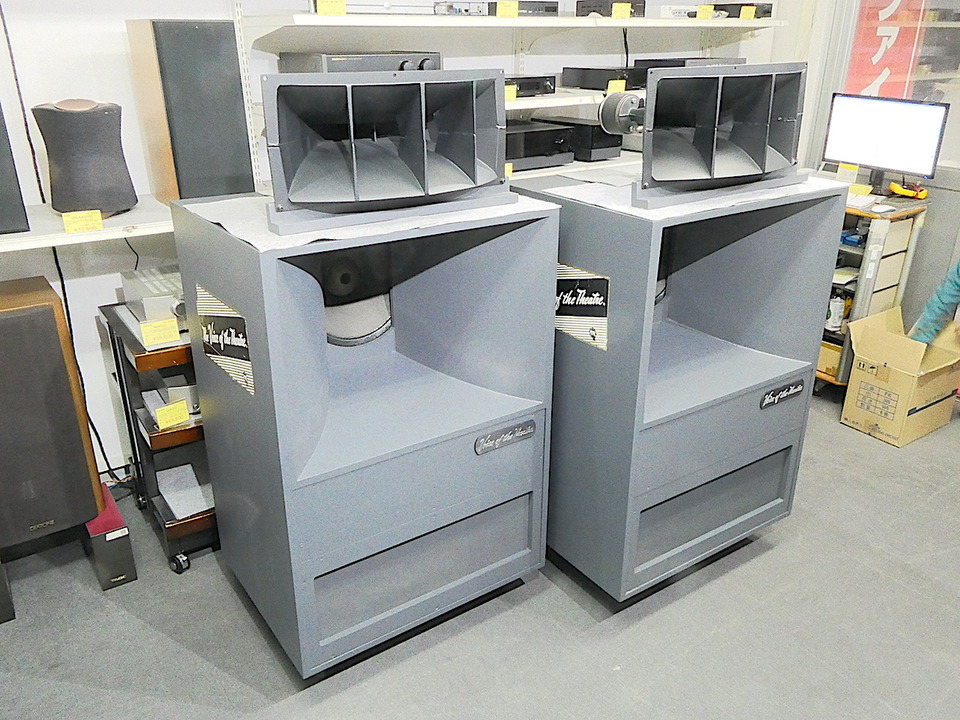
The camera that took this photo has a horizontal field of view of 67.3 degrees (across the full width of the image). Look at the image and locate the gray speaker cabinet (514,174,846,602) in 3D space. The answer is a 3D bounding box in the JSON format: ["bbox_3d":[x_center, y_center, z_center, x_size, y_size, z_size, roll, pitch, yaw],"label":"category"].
[{"bbox_3d":[0.535,0.006,2.244,0.760,1.067,0.620,-14,26,-31],"label":"gray speaker cabinet"}]

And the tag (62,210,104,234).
[{"bbox_3d":[-1.072,-0.376,1.951,0.089,0.058,0.005,-15,26,-32],"label":"tag"}]

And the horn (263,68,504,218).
[{"bbox_3d":[-0.286,-0.546,1.720,0.595,0.268,0.520,-15,27,-33],"label":"horn"}]

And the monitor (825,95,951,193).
[{"bbox_3d":[1.847,-0.994,3.327,0.180,0.420,0.525,-15,26,-32],"label":"monitor"}]

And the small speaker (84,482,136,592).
[{"bbox_3d":[-1.148,0.532,2.212,0.092,0.186,0.300,-15,26,-32],"label":"small speaker"}]

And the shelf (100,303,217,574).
[{"bbox_3d":[-0.866,0.198,2.320,0.440,0.725,0.500,-15,26,-32],"label":"shelf"}]

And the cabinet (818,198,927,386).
[{"bbox_3d":[1.632,-0.325,3.419,0.440,0.840,0.600,-15,26,-32],"label":"cabinet"}]

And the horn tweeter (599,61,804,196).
[{"bbox_3d":[0.530,-0.654,1.967,0.595,0.268,0.520,-14,26,-31],"label":"horn tweeter"}]

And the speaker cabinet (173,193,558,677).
[{"bbox_3d":[-0.294,0.111,1.986,0.760,1.067,0.620,-15,27,-33],"label":"speaker cabinet"}]

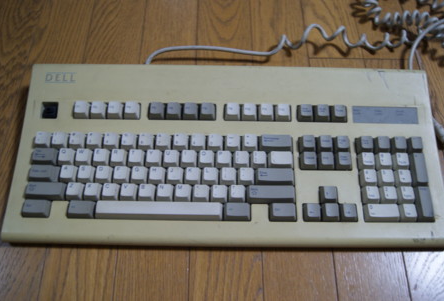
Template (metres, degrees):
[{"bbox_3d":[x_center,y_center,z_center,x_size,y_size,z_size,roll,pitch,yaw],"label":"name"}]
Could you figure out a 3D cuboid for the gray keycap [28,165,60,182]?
[{"bbox_3d":[-0.191,0.025,0.442,0.032,0.009,0.018,1,70,-1],"label":"gray keycap"}]

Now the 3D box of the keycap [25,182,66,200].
[{"bbox_3d":[-0.187,0.042,0.435,0.042,0.009,0.018,1,69,-1],"label":"keycap"}]

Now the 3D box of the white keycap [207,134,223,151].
[{"bbox_3d":[-0.007,-0.009,0.453,0.018,0.011,0.018,1,68,-1],"label":"white keycap"}]

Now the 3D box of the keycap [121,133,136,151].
[{"bbox_3d":[-0.102,-0.010,0.452,0.018,0.011,0.018,1,69,-1],"label":"keycap"}]

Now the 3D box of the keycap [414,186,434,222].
[{"bbox_3d":[0.212,0.055,0.431,0.018,0.009,0.037,1,68,-1],"label":"keycap"}]

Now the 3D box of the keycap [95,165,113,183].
[{"bbox_3d":[-0.126,0.026,0.441,0.018,0.008,0.018,1,69,-1],"label":"keycap"}]

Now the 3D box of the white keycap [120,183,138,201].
[{"bbox_3d":[-0.098,0.044,0.437,0.018,0.010,0.018,1,69,-1],"label":"white keycap"}]

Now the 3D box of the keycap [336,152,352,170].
[{"bbox_3d":[0.134,0.012,0.454,0.018,0.010,0.018,1,69,-1],"label":"keycap"}]

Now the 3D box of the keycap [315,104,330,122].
[{"bbox_3d":[0.115,-0.043,0.468,0.018,0.010,0.018,1,69,-1],"label":"keycap"}]

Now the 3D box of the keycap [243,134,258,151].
[{"bbox_3d":[0.031,-0.008,0.456,0.018,0.010,0.018,1,69,-1],"label":"keycap"}]

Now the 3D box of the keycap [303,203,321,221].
[{"bbox_3d":[0.094,0.063,0.428,0.018,0.010,0.018,1,69,0],"label":"keycap"}]

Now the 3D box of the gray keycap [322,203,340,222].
[{"bbox_3d":[0.114,0.065,0.430,0.018,0.009,0.018,1,69,-1],"label":"gray keycap"}]

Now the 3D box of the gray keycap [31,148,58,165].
[{"bbox_3d":[-0.191,0.007,0.445,0.028,0.009,0.018,1,69,-1],"label":"gray keycap"}]

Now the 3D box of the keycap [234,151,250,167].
[{"bbox_3d":[0.021,0.010,0.447,0.018,0.009,0.018,1,69,-1],"label":"keycap"}]

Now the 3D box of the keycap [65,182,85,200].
[{"bbox_3d":[-0.155,0.043,0.436,0.018,0.010,0.018,1,69,-1],"label":"keycap"}]

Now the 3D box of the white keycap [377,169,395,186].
[{"bbox_3d":[0.179,0.031,0.448,0.018,0.010,0.018,1,69,-1],"label":"white keycap"}]

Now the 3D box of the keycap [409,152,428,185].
[{"bbox_3d":[0.216,0.022,0.448,0.018,0.009,0.037,1,69,-1],"label":"keycap"}]

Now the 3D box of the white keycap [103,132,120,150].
[{"bbox_3d":[-0.122,-0.010,0.456,0.018,0.010,0.018,1,69,-1],"label":"white keycap"}]

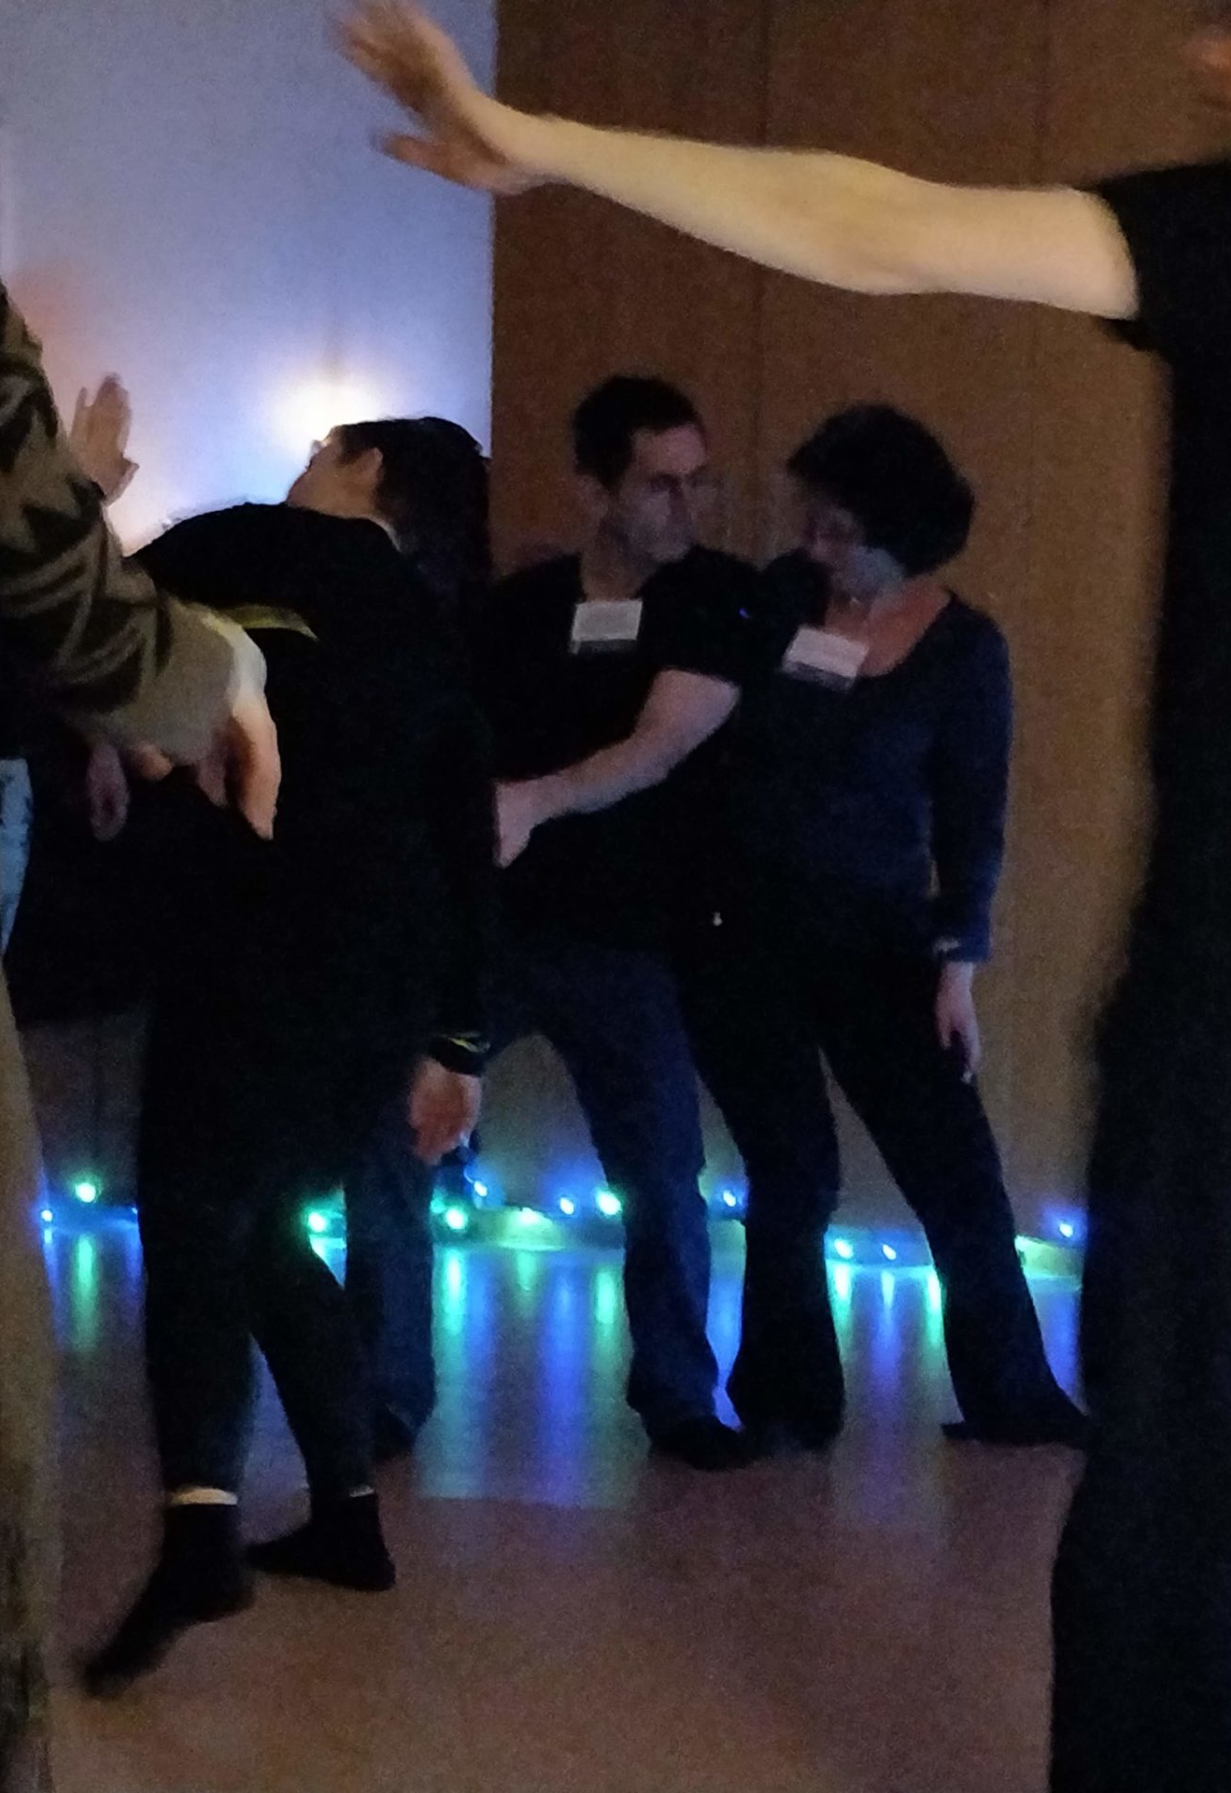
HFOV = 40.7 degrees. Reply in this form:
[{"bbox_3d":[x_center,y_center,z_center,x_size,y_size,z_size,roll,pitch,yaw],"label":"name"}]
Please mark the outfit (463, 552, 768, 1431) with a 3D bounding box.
[{"bbox_3d":[-0.062,0.148,2.550,0.580,1.360,0.420,1,3,12],"label":"outfit"}]

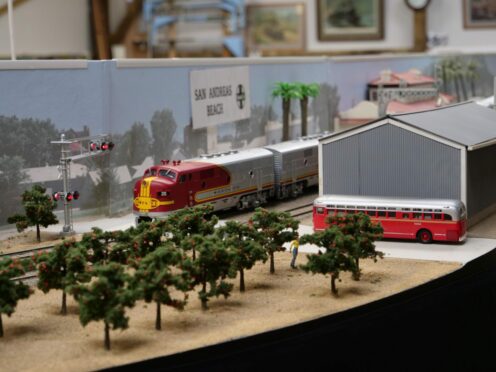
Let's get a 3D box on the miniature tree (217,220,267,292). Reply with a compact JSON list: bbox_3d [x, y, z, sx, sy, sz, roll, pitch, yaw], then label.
[{"bbox_3d":[-0.004,0.043,0.668,0.031,0.044,0.033,-1,7,0],"label":"miniature tree"}]

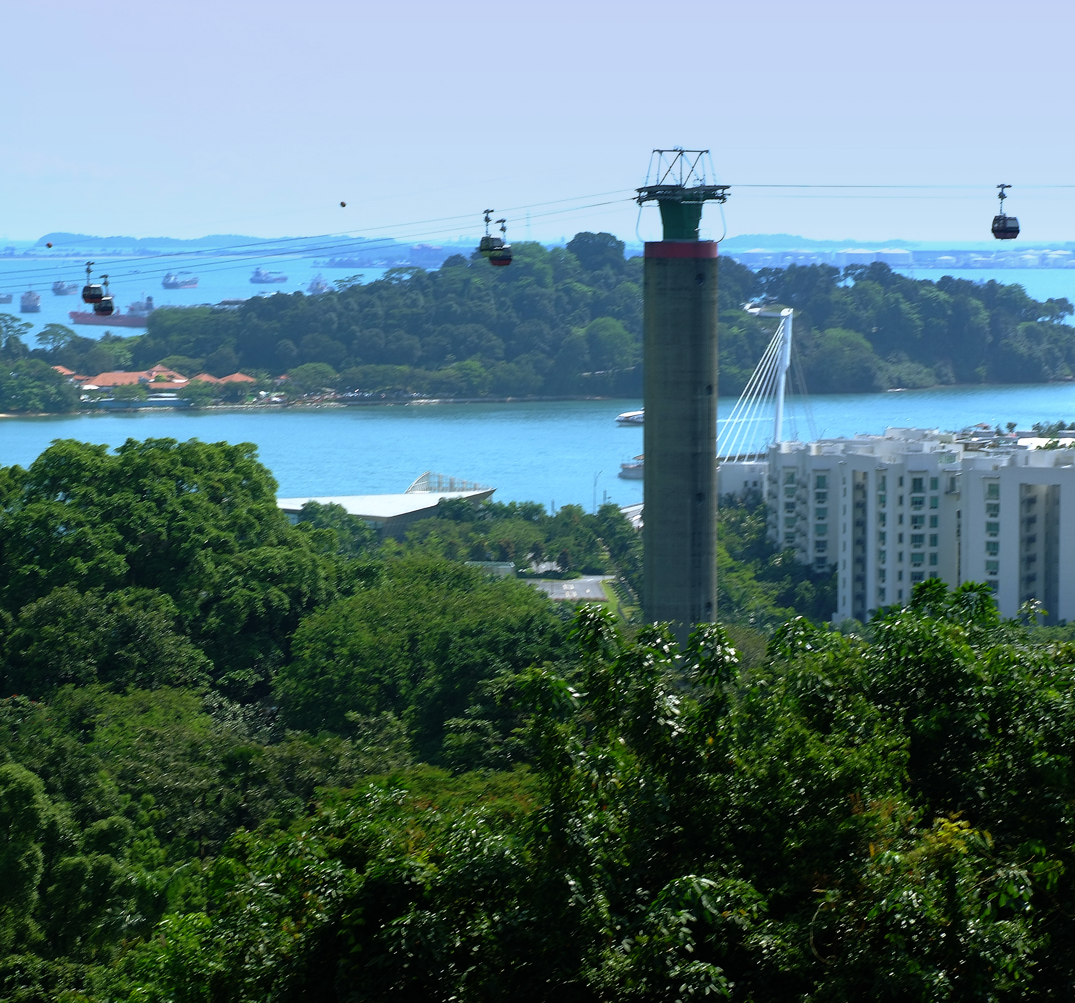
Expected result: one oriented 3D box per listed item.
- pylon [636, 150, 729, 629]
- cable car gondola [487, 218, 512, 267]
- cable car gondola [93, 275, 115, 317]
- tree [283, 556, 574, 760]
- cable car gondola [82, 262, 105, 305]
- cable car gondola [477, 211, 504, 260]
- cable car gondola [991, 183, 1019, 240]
[{"bbox_3d":[13.920,-7.760,361.410,8.000,52.200,8.000,-4,6,-42],"label":"pylon"},{"bbox_3d":[-3.710,-25.860,375.000,1.900,5.000,2.000,-4,6,-42],"label":"cable car gondola"},{"bbox_3d":[-48.970,-23.220,424.000,1.900,5.000,2.000,-4,6,-42],"label":"cable car gondola"},{"bbox_3d":[-7.840,12.060,251.560,19.000,16.000,17.500,0,4,0],"label":"tree"},{"bbox_3d":[-51.890,-25.560,438.000,1.900,5.000,2.000,-4,6,-42],"label":"cable car gondola"},{"bbox_3d":[-4.760,-27.460,386.000,1.900,5.000,2.000,-4,6,-42],"label":"cable car gondola"},{"bbox_3d":[41.900,-25.930,336.000,1.900,5.000,2.000,-4,6,-42],"label":"cable car gondola"}]

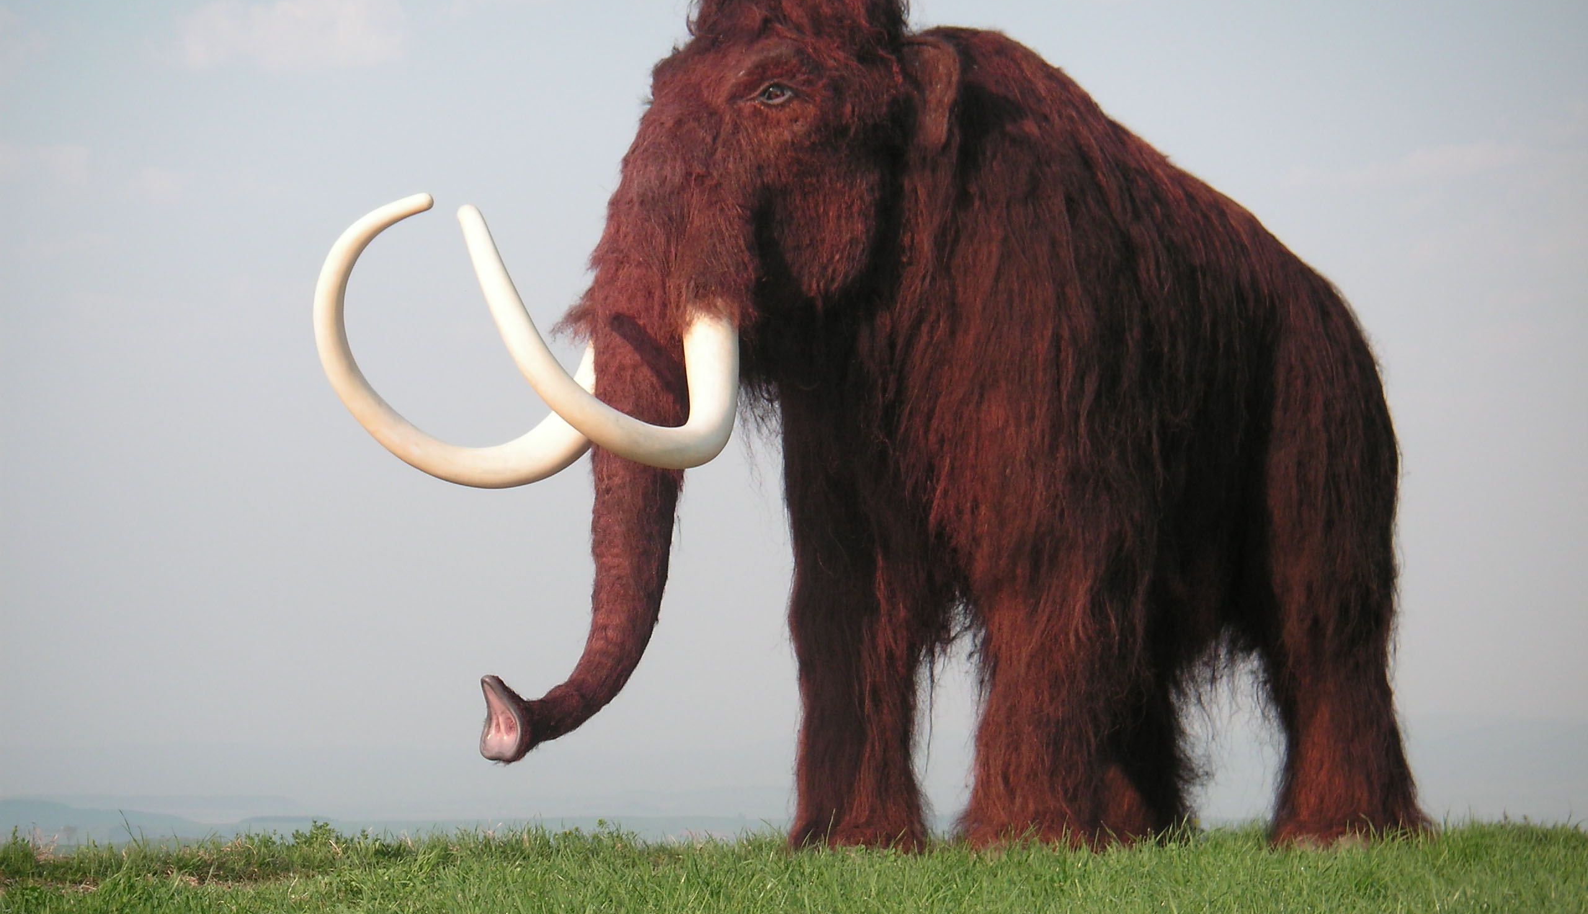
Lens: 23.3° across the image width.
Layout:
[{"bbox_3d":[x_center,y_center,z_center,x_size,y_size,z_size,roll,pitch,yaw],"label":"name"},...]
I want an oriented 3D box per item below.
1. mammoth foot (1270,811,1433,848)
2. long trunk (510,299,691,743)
[{"bbox_3d":[2.156,1.446,14.900,0.580,0.160,0.600,-4,-6,37],"label":"mammoth foot"},{"bbox_3d":[-0.675,0.235,12.900,0.680,1.540,0.340,4,-6,-42],"label":"long trunk"}]

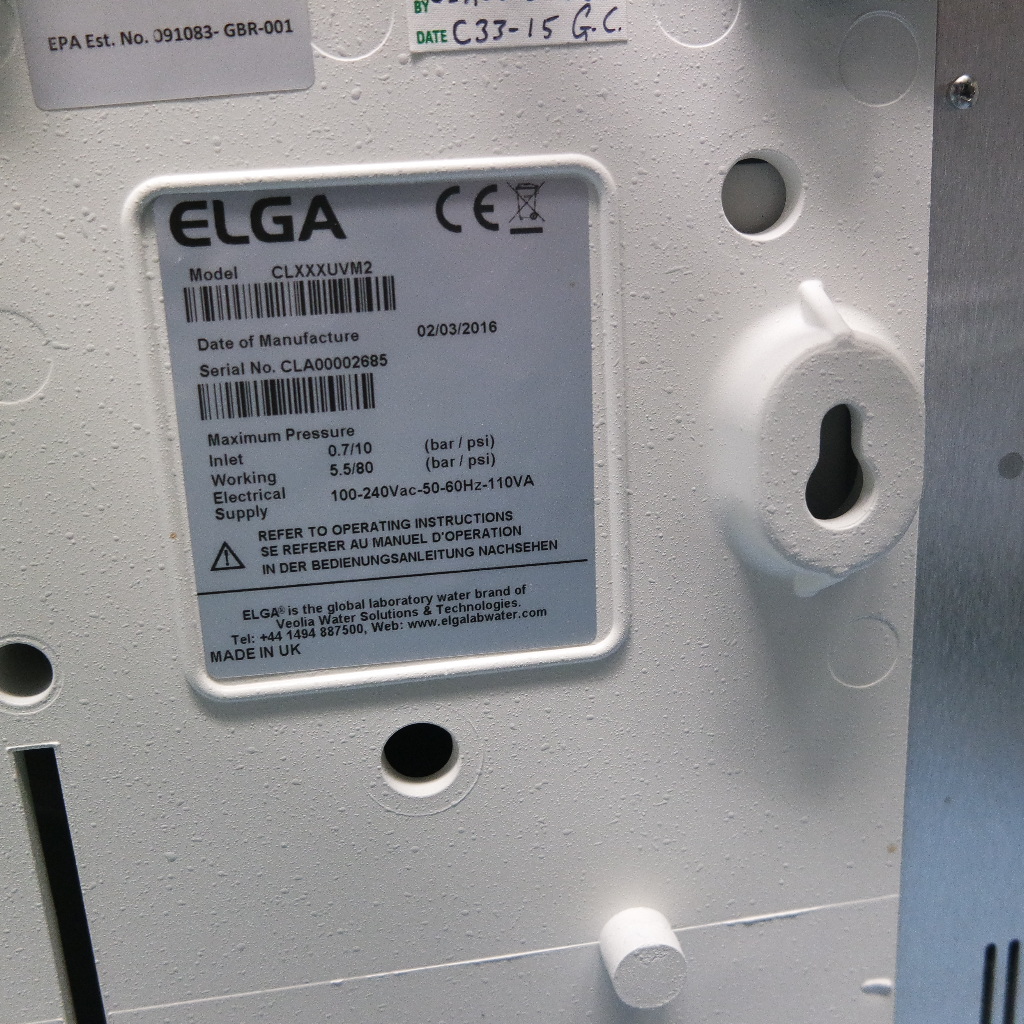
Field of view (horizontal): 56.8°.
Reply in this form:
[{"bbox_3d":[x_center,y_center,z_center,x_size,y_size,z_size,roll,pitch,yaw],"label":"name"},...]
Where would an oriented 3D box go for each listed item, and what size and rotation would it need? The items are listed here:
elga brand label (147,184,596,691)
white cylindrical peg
[{"bbox_3d":[-0.022,-0.014,0.176,0.076,0.089,0.001,-4,12,-8],"label":"elga brand label"},{"bbox_3d":[0.028,0.094,0.200,0.016,0.016,0.012,-4,12,-8],"label":"white cylindrical peg"}]

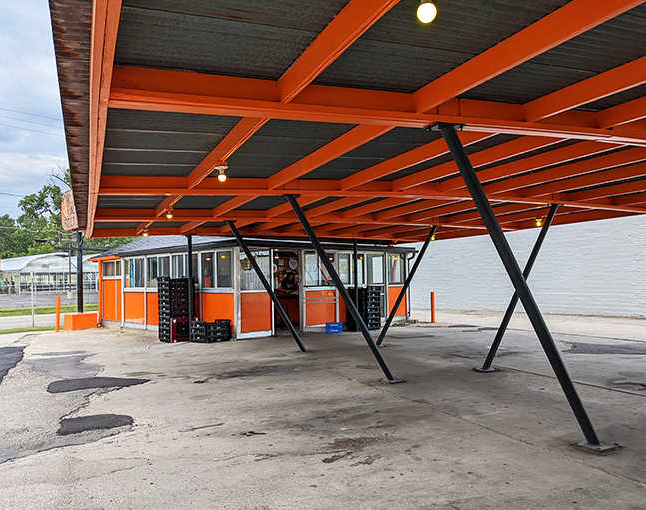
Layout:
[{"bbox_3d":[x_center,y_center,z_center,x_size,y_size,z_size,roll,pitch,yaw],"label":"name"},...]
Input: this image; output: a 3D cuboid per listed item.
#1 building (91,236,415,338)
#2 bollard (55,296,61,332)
[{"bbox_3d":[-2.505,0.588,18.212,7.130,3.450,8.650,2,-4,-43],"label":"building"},{"bbox_3d":[-7.862,1.773,15.748,0.118,1.050,0.118,2,-4,-43],"label":"bollard"}]

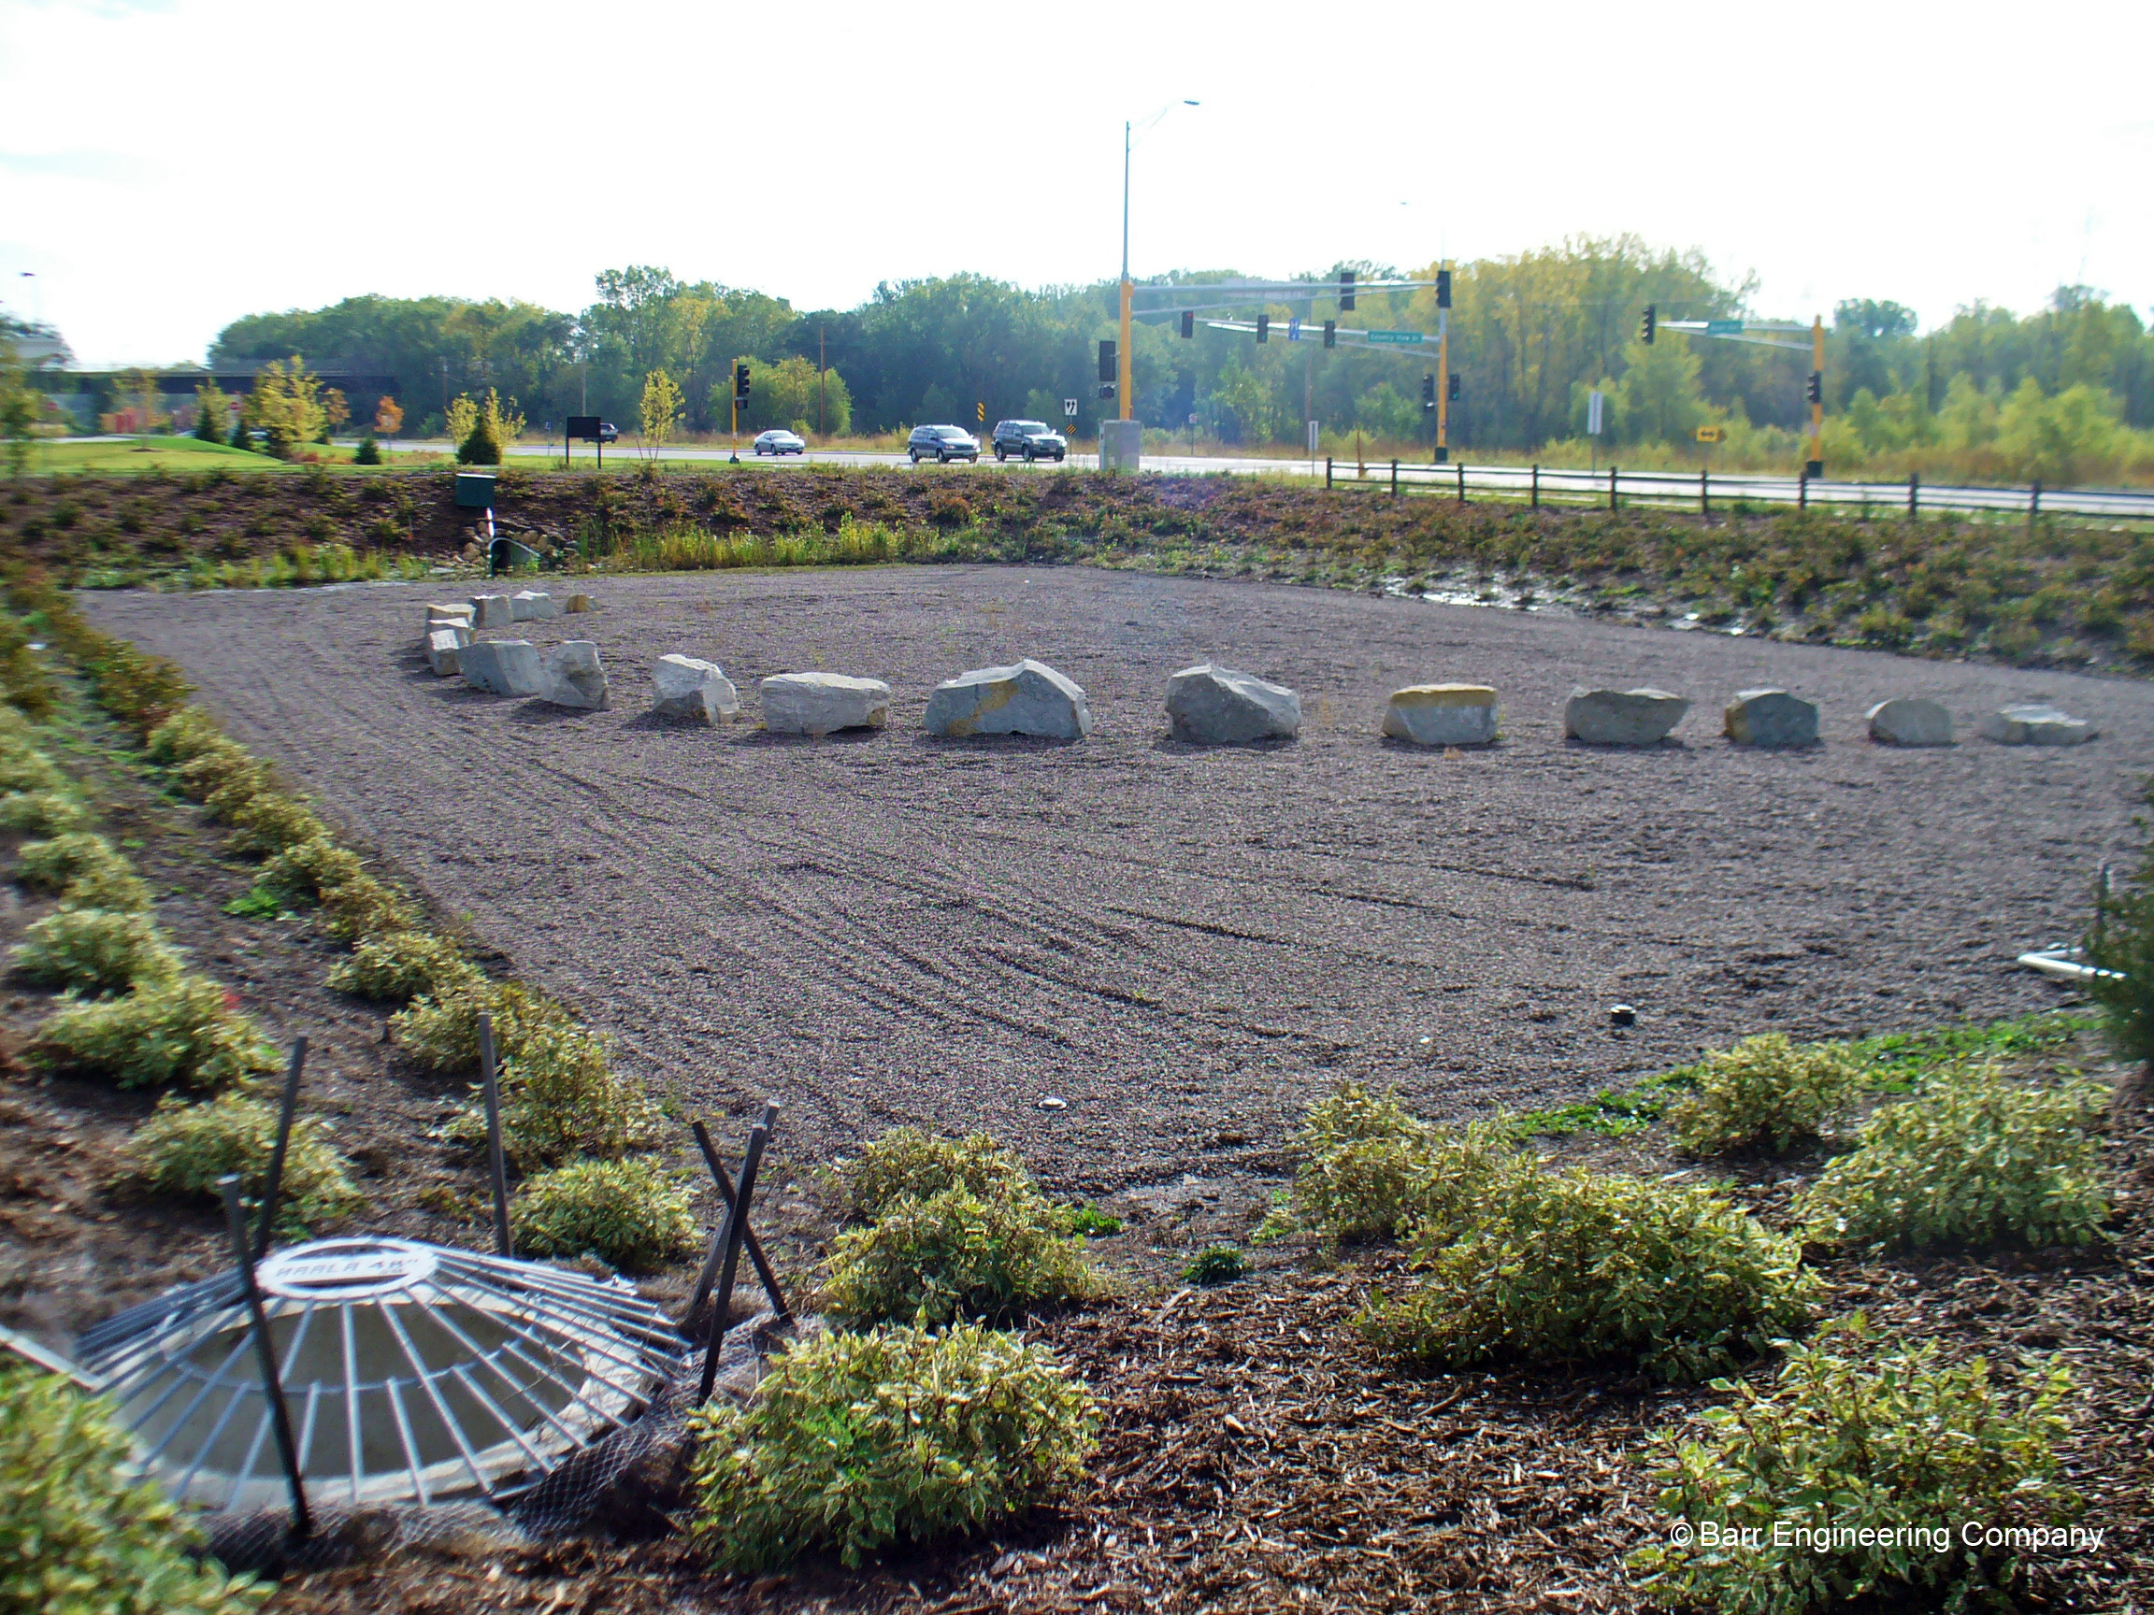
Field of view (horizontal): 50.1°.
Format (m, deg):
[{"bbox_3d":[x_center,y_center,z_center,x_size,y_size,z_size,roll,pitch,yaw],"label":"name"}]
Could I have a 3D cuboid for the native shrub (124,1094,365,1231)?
[{"bbox_3d":[-2.551,1.085,7.050,0.740,0.420,0.720,0,9,0],"label":"native shrub"}]

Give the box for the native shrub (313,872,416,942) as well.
[{"bbox_3d":[-3.795,0.512,12.274,0.524,0.335,0.497,-3,10,-17],"label":"native shrub"}]

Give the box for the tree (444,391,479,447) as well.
[{"bbox_3d":[-32.101,-19.953,120.000,1.880,3.350,1.850,0,9,0],"label":"tree"}]

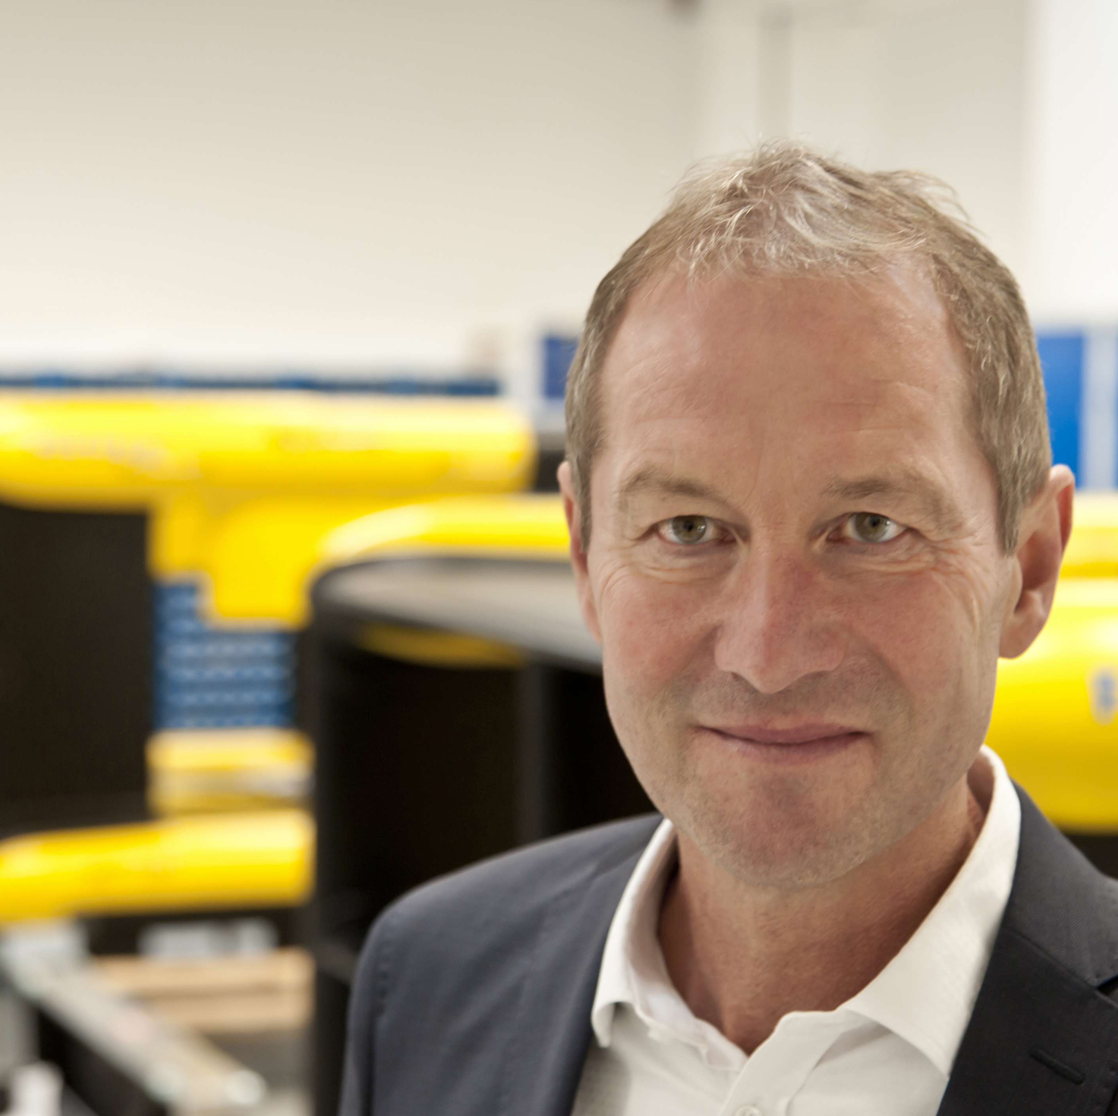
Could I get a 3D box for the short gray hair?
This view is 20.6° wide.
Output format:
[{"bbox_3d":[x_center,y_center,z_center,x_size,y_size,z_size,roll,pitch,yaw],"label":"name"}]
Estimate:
[{"bbox_3d":[0.090,-0.060,1.120,0.172,0.183,0.187,1,3,12],"label":"short gray hair"}]

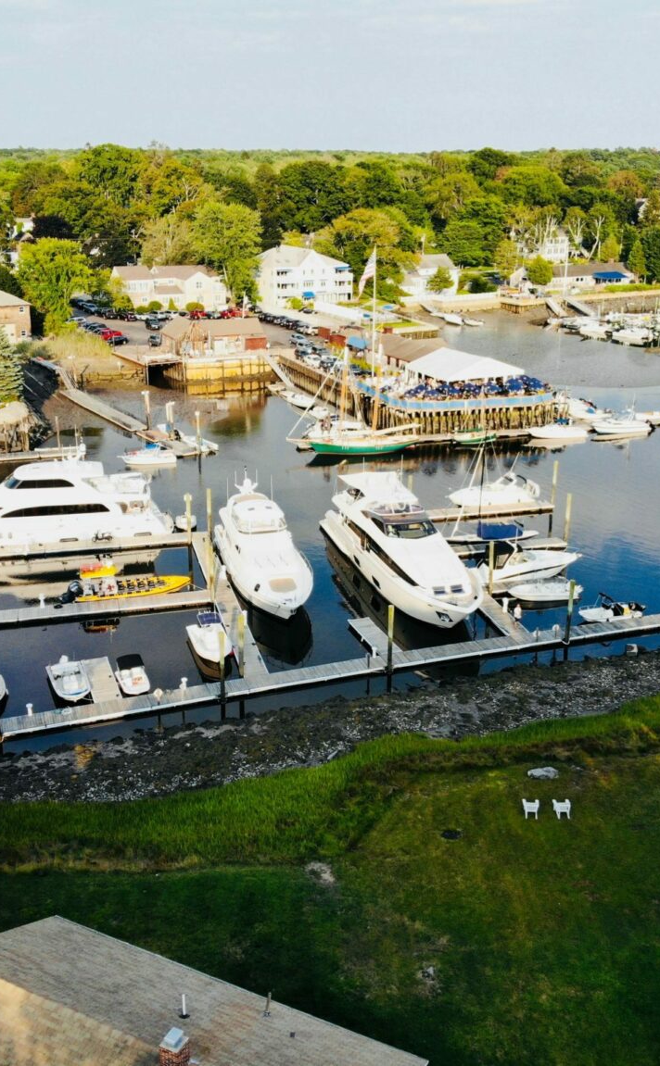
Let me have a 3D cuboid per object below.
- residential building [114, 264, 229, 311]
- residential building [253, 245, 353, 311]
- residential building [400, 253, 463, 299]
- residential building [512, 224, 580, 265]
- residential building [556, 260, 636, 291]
[{"bbox_3d":[-30.690,-48.140,193.690,21.500,8.000,11.000,-2,20,-7],"label":"residential building"},{"bbox_3d":[-5.870,-55.660,212.860,18.200,11.800,10.500,-11,23,-29],"label":"residential building"},{"bbox_3d":[22.550,-60.040,227.840,10.700,8.500,8.500,-10,23,-26],"label":"residential building"},{"bbox_3d":[62.390,-83.710,285.130,12.000,9.200,11.000,-12,24,-31],"label":"residential building"},{"bbox_3d":[62.890,-64.380,245.270,23.500,5.200,8.700,-7,22,-21],"label":"residential building"}]

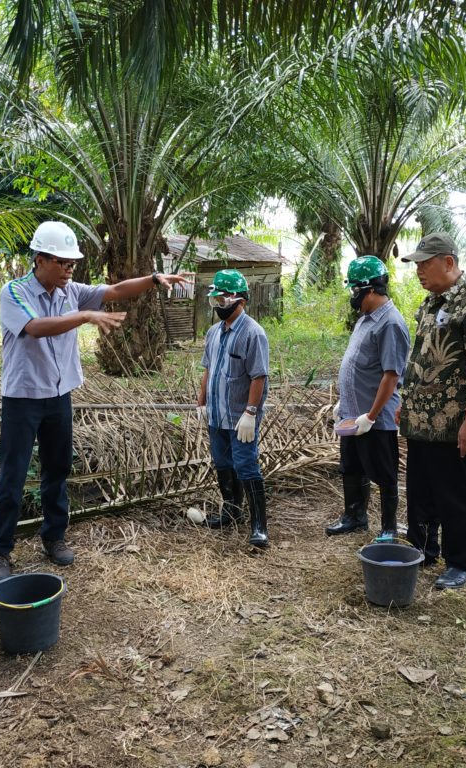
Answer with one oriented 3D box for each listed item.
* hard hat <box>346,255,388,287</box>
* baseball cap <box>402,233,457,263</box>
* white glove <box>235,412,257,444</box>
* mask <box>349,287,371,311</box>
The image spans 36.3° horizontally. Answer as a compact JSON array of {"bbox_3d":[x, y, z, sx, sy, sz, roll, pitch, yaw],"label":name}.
[{"bbox_3d":[0.775,-0.659,4.120,0.265,0.155,0.210,-14,9,-6],"label":"hard hat"},{"bbox_3d":[0.951,-0.658,3.420,0.270,0.140,0.180,-5,9,-12],"label":"baseball cap"},{"bbox_3d":[0.069,0.244,4.080,0.110,0.185,0.060,-1,7,-9],"label":"white glove"},{"bbox_3d":[0.724,-0.493,4.050,0.110,0.140,0.140,-12,10,-15],"label":"mask"}]

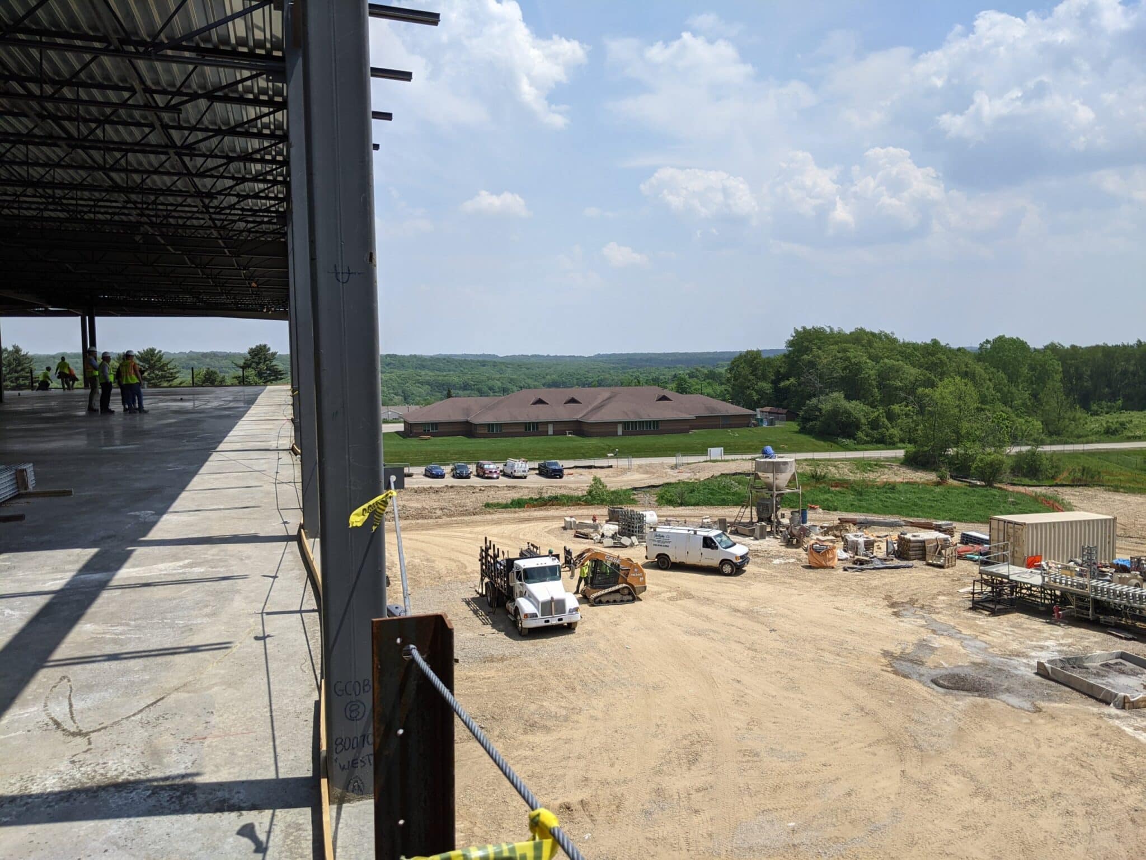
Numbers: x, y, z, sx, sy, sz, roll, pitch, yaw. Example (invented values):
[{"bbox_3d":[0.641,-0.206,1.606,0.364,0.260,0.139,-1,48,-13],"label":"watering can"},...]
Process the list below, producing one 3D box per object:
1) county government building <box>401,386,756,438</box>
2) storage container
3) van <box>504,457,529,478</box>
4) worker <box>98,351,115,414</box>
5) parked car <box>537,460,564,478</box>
[{"bbox_3d":[1.540,-4.518,195.375,75.500,8.800,38.000,-2,5,-18],"label":"county government building"},{"bbox_3d":[25.848,5.965,48.171,6.058,2.590,2.438,-2,5,-17],"label":"storage container"},{"bbox_3d":[-7.370,4.767,114.909,2.000,2.200,5.600,-2,5,-18],"label":"van"},{"bbox_3d":[-13.818,-1.409,26.426,0.420,1.790,0.500,-3,5,-25],"label":"worker"},{"bbox_3d":[-2.771,4.852,113.421,2.030,1.920,5.800,-2,5,-13],"label":"parked car"}]

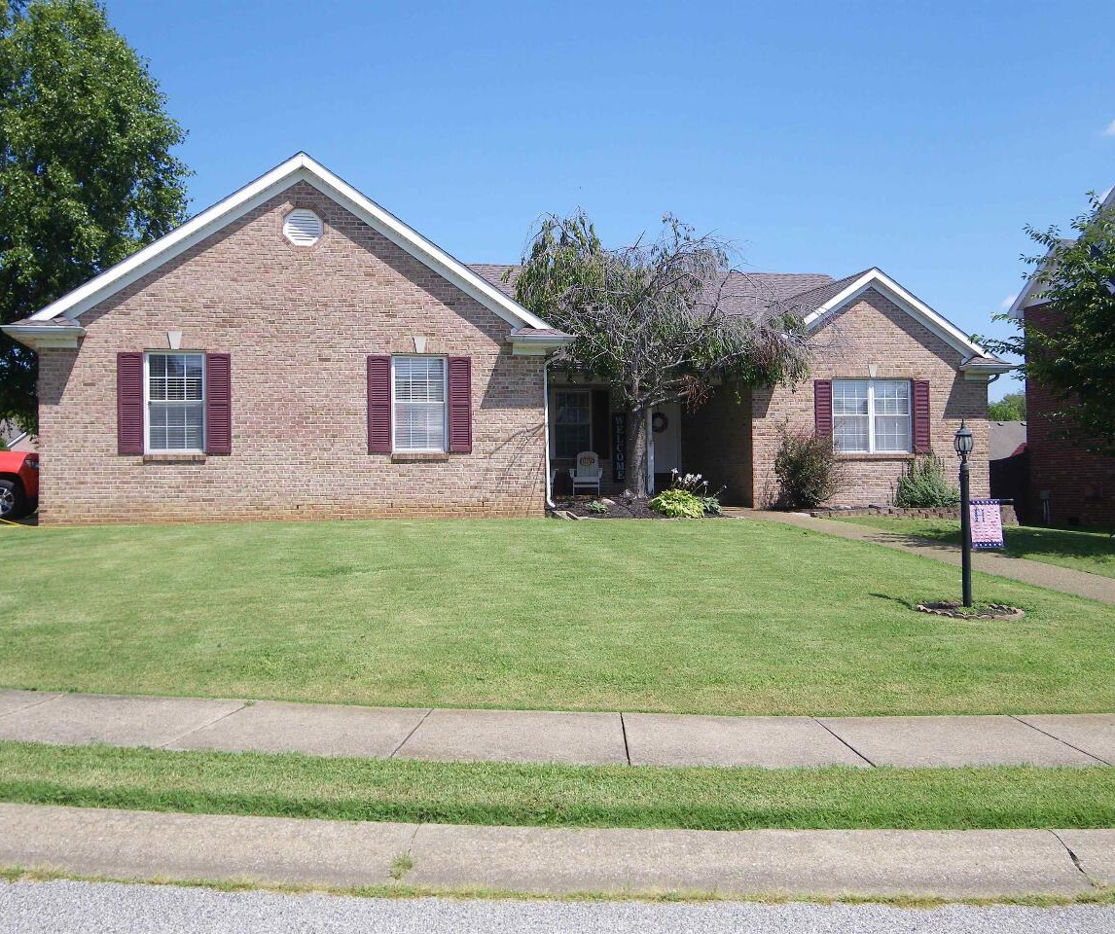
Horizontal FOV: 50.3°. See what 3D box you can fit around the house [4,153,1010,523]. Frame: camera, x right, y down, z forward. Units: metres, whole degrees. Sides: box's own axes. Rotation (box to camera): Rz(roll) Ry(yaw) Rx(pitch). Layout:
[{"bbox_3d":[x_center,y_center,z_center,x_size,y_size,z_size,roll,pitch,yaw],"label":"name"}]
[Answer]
[{"bbox_3d":[-0.558,-2.019,26.280,18.500,5.950,15.500,-1,-1,-13],"label":"house"}]

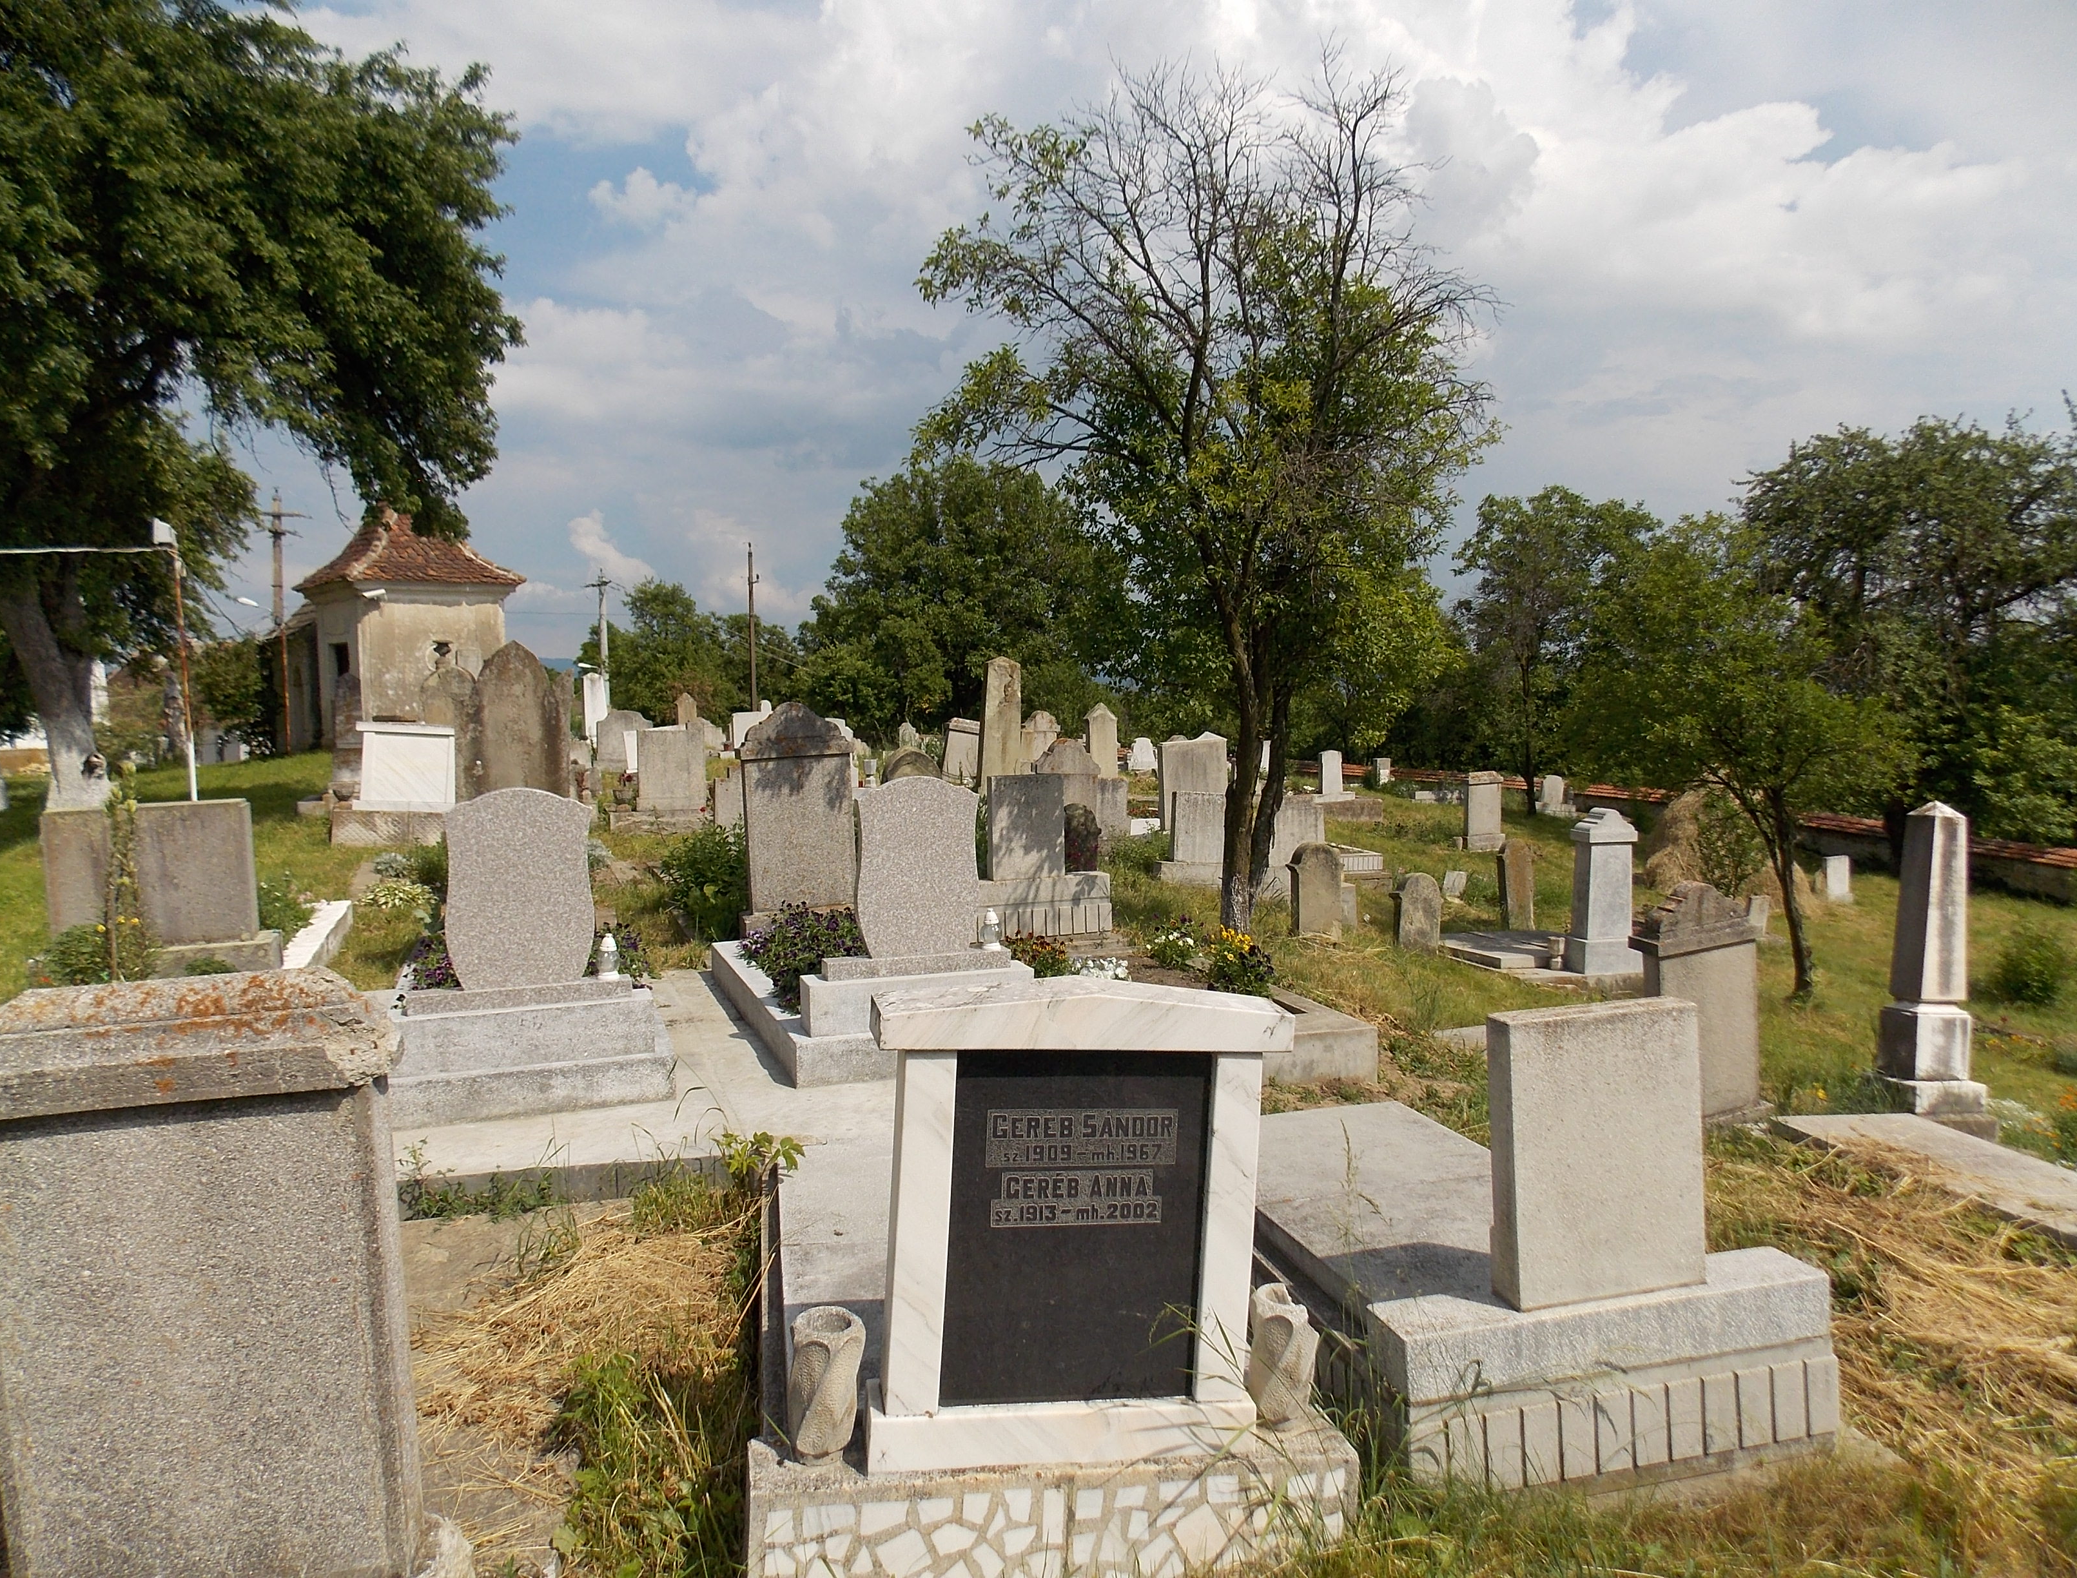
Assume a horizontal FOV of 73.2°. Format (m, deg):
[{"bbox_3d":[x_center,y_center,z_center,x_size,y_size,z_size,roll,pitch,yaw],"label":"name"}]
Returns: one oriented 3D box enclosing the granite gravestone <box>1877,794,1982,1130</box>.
[{"bbox_3d":[4.674,0.914,7.300,0.380,1.660,0.380,0,5,-2],"label":"granite gravestone"}]

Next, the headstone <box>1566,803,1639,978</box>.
[{"bbox_3d":[4.213,0.764,10.400,0.480,1.270,0.290,-1,5,-9],"label":"headstone"}]

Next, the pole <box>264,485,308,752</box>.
[{"bbox_3d":[-21.587,-4.750,40.000,1.250,7.500,0.350,-2,3,-5],"label":"pole"}]

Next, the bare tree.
[{"bbox_3d":[1.145,-2.039,9.500,3.850,5.950,3.700,-2,3,0],"label":"bare tree"}]

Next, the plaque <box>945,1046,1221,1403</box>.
[{"bbox_3d":[0.064,0.739,2.350,0.440,0.590,0.030,2,2,-12],"label":"plaque"}]

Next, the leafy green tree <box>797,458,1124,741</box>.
[{"bbox_3d":[-2.402,-5.738,43.000,9.900,8.800,9.200,0,5,0],"label":"leafy green tree"}]

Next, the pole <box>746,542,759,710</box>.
[{"bbox_3d":[-10.843,-5.702,53.000,0.420,7.300,0.350,0,5,0],"label":"pole"}]

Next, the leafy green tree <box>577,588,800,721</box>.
[{"bbox_3d":[-14.175,-5.328,57.000,9.200,6.100,7.500,0,5,0],"label":"leafy green tree"}]

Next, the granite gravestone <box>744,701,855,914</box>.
[{"bbox_3d":[-1.342,0.116,7.900,0.640,1.190,0.170,-3,3,-15],"label":"granite gravestone"}]

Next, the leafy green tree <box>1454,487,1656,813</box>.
[{"bbox_3d":[11.390,-3.080,31.000,4.300,7.200,4.200,-2,3,0],"label":"leafy green tree"}]

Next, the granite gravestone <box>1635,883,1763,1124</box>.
[{"bbox_3d":[2.880,0.929,6.100,0.640,1.010,0.160,-3,3,-25],"label":"granite gravestone"}]

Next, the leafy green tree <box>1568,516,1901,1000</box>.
[{"bbox_3d":[5.416,-0.248,10.800,2.550,3.700,2.500,0,5,0],"label":"leafy green tree"}]

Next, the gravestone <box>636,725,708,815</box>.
[{"bbox_3d":[-3.356,-0.173,12.800,0.600,0.760,0.150,-3,3,-14],"label":"gravestone"}]

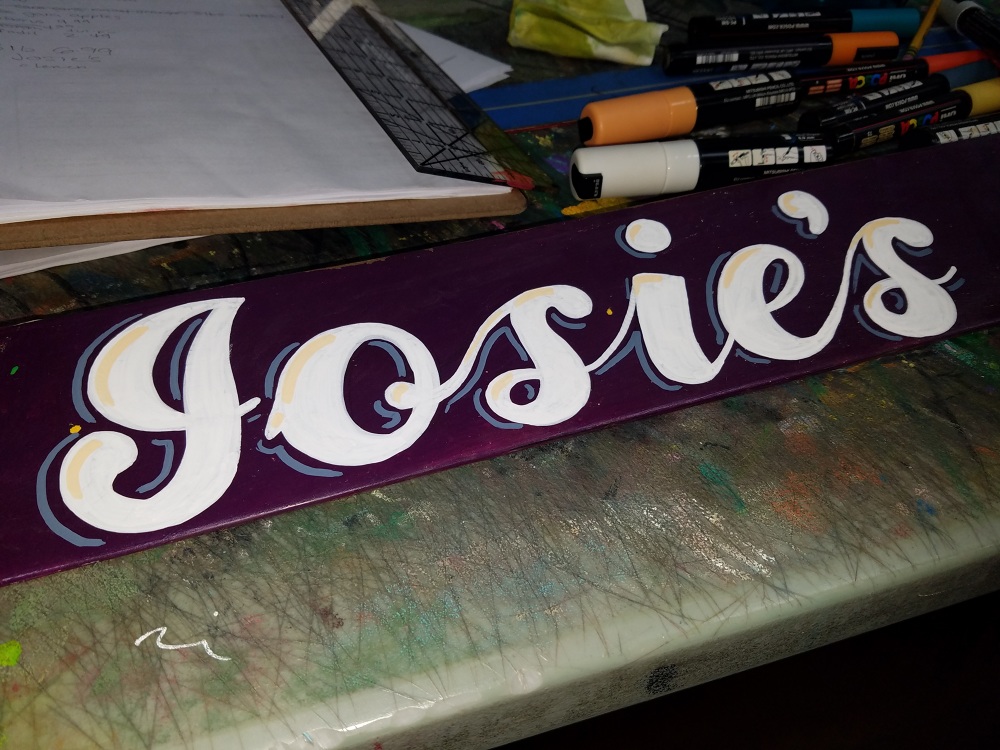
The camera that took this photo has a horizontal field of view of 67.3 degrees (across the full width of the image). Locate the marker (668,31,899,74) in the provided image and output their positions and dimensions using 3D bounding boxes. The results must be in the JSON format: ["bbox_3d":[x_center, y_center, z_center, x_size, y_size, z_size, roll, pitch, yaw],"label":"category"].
[{"bbox_3d":[0.162,-0.183,0.426,0.145,0.017,0.017,-8,47,-10],"label":"marker"}]

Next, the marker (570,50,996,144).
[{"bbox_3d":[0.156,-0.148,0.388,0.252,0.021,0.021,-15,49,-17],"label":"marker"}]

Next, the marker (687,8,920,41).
[{"bbox_3d":[0.182,-0.207,0.446,0.147,0.017,0.017,-6,47,-9],"label":"marker"}]

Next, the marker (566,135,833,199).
[{"bbox_3d":[0.094,-0.094,0.333,0.133,0.022,0.022,-7,47,-10],"label":"marker"}]

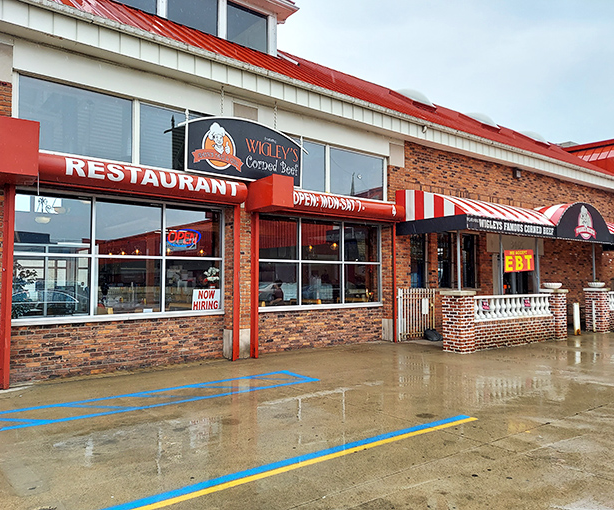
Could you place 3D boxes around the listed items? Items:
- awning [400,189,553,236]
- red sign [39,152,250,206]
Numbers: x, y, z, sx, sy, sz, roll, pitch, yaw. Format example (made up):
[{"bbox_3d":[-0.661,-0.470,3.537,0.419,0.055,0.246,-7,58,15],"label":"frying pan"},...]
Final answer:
[{"bbox_3d":[4.397,-1.042,12.188,3.765,1.214,2.086,2,-3,-36],"label":"awning"},{"bbox_3d":[-2.411,-1.161,7.428,3.290,0.420,0.350,2,-4,-37],"label":"red sign"}]

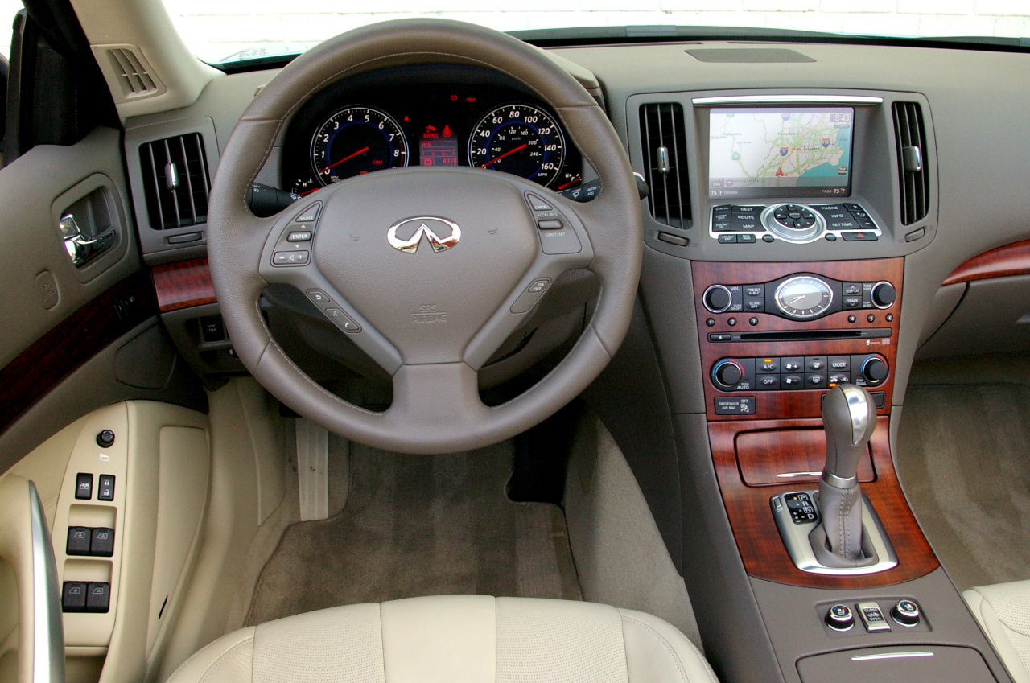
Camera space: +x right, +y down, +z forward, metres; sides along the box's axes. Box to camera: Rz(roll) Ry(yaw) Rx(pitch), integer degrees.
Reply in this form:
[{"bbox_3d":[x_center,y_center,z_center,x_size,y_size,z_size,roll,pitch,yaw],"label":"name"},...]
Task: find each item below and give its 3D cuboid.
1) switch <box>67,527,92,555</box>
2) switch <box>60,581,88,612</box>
[{"bbox_3d":[-0.377,0.172,0.743,0.019,0.012,0.025,5,48,-24],"label":"switch"},{"bbox_3d":[-0.365,0.212,0.711,0.019,0.012,0.025,5,48,-24],"label":"switch"}]

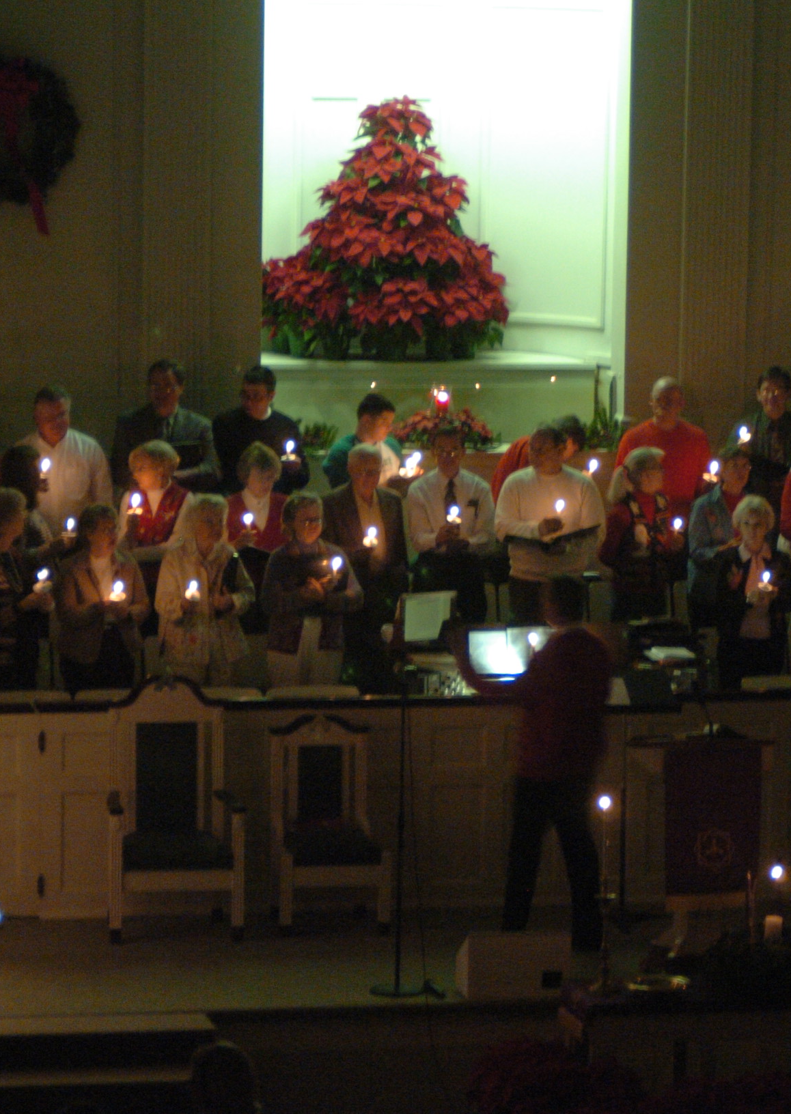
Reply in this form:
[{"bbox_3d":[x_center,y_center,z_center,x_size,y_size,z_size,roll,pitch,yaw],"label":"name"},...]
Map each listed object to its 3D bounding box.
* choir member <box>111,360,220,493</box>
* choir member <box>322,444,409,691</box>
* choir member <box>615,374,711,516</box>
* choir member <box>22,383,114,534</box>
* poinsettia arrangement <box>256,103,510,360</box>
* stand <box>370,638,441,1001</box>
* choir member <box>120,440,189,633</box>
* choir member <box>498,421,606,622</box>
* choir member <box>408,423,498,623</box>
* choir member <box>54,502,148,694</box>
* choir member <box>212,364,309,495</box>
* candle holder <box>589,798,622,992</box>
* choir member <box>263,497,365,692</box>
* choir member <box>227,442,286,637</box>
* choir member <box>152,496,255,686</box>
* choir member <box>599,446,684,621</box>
[{"bbox_3d":[-1.206,-0.132,38.302,0.550,1.770,0.420,0,7,-6],"label":"choir member"},{"bbox_3d":[-0.164,0.298,36.693,0.500,1.730,0.420,0,7,-10],"label":"choir member"},{"bbox_3d":[1.402,-0.067,38.901,0.530,1.750,0.420,1,7,3],"label":"choir member"},{"bbox_3d":[-1.685,0.001,37.011,0.530,1.730,0.380,1,7,0],"label":"choir member"},{"bbox_3d":[-0.076,-1.746,39.083,1.320,1.380,1.100,-1,7,-13],"label":"poinsettia arrangement"},{"bbox_3d":[0.015,1.245,33.600,0.280,1.520,0.280,0,7,-13],"label":"stand"},{"bbox_3d":[-1.237,0.232,37.393,0.460,1.620,0.430,0,7,-5],"label":"choir member"},{"bbox_3d":[0.762,0.202,36.981,0.550,1.760,0.460,0,7,-10],"label":"choir member"},{"bbox_3d":[0.271,0.200,36.849,0.470,1.750,0.420,0,7,-6],"label":"choir member"},{"bbox_3d":[-1.488,0.558,36.494,0.500,1.630,0.450,-1,7,-15],"label":"choir member"},{"bbox_3d":[-0.702,-0.113,37.384,0.510,1.760,0.420,1,7,-4],"label":"choir member"},{"bbox_3d":[0.908,1.454,31.600,0.140,0.880,0.140,1,7,0],"label":"candle holder"},{"bbox_3d":[-0.417,0.504,35.921,0.510,1.630,0.420,-1,7,-14],"label":"choir member"},{"bbox_3d":[-0.723,0.237,37.493,0.460,1.620,0.430,0,7,-8],"label":"choir member"},{"bbox_3d":[-0.941,0.505,35.780,0.500,1.630,0.420,-1,7,-18],"label":"choir member"},{"bbox_3d":[1.228,0.243,36.884,0.440,1.600,0.410,-3,8,-27],"label":"choir member"}]

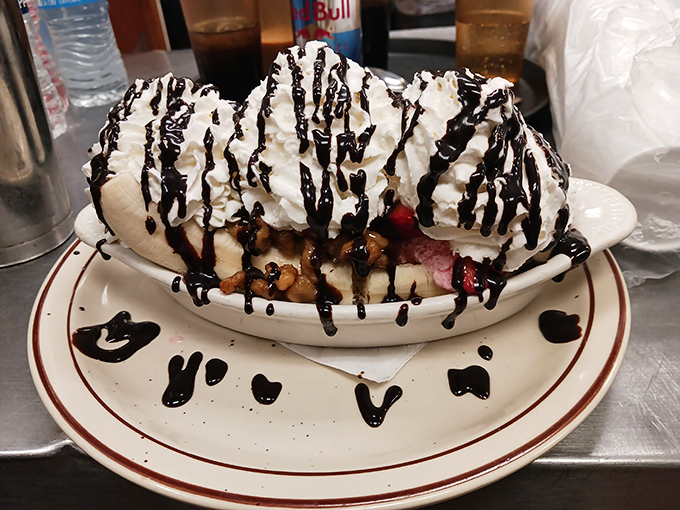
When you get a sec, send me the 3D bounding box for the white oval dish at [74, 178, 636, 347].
[{"bbox_3d":[0.004,-0.002,0.250,0.255,0.036,0.127,0,35,4],"label":"white oval dish"}]

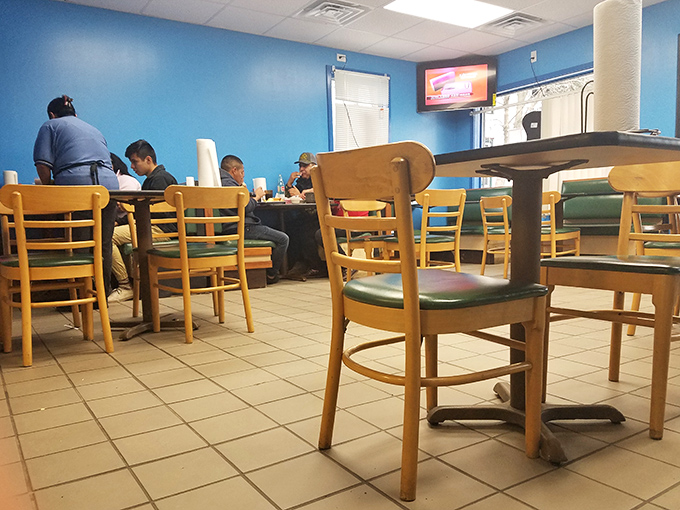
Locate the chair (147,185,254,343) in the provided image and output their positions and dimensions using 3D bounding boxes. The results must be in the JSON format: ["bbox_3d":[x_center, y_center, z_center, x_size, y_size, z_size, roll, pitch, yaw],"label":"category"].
[{"bbox_3d":[-0.761,0.025,2.801,0.450,0.790,0.450,-5,5,-36],"label":"chair"}]

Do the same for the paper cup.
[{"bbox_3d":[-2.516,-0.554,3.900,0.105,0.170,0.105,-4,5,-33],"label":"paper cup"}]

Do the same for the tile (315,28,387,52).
[{"bbox_3d":[0.127,-2.435,5.770,0.610,0.020,0.600,-4,5,-32],"label":"tile"}]

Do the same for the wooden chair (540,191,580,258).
[{"bbox_3d":[1.804,-0.146,4.494,0.458,0.798,0.468,-5,6,-37],"label":"wooden chair"}]

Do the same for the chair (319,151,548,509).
[{"bbox_3d":[0.219,0.131,1.356,0.458,0.798,0.468,-4,6,-33],"label":"chair"}]

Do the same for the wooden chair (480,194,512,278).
[{"bbox_3d":[1.699,-0.192,5.100,0.458,0.798,0.468,-3,5,-26],"label":"wooden chair"}]

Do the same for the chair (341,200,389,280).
[{"bbox_3d":[0.324,-0.090,4.157,0.460,0.790,0.460,-4,5,-31],"label":"chair"}]

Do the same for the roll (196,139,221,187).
[{"bbox_3d":[-0.801,-0.540,3.100,0.122,0.290,0.122,-1,4,0],"label":"roll"}]

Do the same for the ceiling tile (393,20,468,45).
[{"bbox_3d":[0.983,-2.411,5.553,0.610,0.030,0.610,-4,5,-33],"label":"ceiling tile"}]

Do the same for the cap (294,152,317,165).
[{"bbox_3d":[-0.339,-0.982,5.250,0.250,0.130,0.175,-5,5,-36],"label":"cap"}]

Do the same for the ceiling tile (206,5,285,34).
[{"bbox_3d":[-0.943,-2.359,5.120,0.610,0.020,0.600,-4,5,-32],"label":"ceiling tile"}]

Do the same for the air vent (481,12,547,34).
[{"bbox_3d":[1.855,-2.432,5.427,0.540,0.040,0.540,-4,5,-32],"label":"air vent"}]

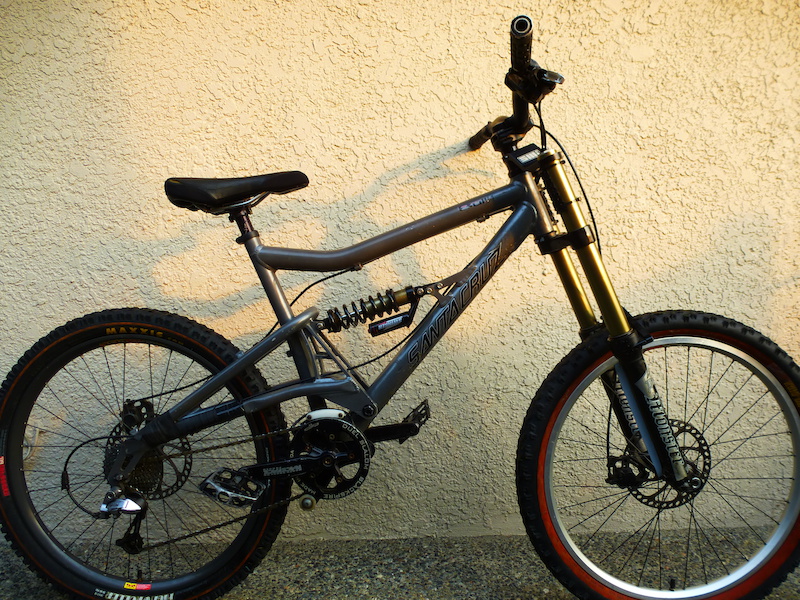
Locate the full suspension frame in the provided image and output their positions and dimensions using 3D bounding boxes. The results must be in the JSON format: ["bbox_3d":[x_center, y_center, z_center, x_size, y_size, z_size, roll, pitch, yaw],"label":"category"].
[{"bbox_3d":[-0.003,0.052,1.163,1.170,0.700,0.200,0,3,1],"label":"full suspension frame"}]

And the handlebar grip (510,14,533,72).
[{"bbox_3d":[0.189,-0.394,0.860,0.033,0.033,0.135,0,-2,12],"label":"handlebar grip"}]

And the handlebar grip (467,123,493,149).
[{"bbox_3d":[0.206,-0.417,1.420,0.032,0.032,0.130,0,1,-10],"label":"handlebar grip"}]

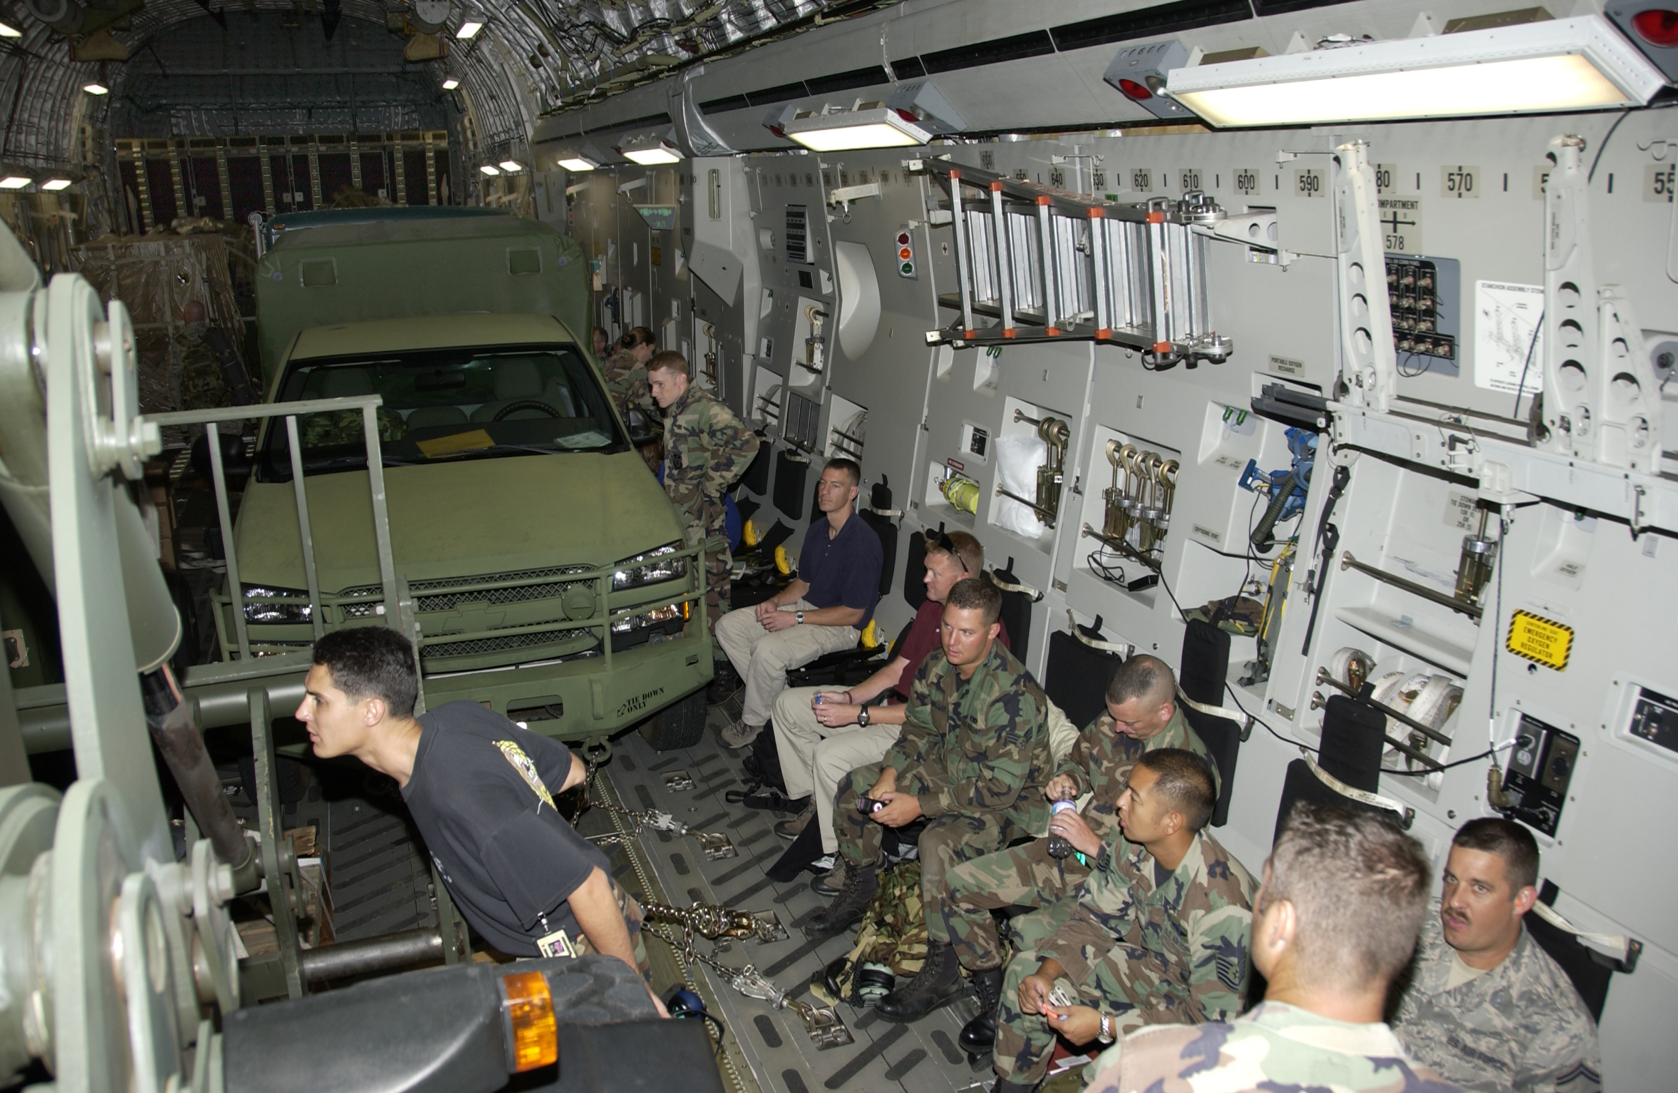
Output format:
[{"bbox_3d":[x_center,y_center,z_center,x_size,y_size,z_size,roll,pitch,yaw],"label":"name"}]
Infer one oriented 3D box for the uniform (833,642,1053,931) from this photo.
[{"bbox_3d":[0.378,0.758,4.122,0.720,0.950,0.630,-10,19,-33],"label":"uniform"}]

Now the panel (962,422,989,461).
[{"bbox_3d":[0.609,-0.456,5.433,0.060,0.150,0.240,1,15,-23],"label":"panel"}]

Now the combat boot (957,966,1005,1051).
[{"bbox_3d":[0.462,1.382,3.946,0.115,0.250,0.300,10,19,30],"label":"combat boot"}]

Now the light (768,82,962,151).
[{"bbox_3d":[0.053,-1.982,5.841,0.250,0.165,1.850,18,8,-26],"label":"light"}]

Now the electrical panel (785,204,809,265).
[{"bbox_3d":[-0.214,-1.770,7.078,0.060,0.310,0.320,-7,18,-21],"label":"electrical panel"}]

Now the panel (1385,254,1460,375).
[{"bbox_3d":[1.467,-0.587,3.173,0.050,0.300,0.270,-17,21,-18],"label":"panel"}]

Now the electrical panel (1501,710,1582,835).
[{"bbox_3d":[1.635,0.532,2.909,0.050,0.245,0.155,0,15,-23],"label":"electrical panel"}]

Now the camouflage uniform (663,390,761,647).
[{"bbox_3d":[-0.617,-0.124,6.287,0.450,1.360,0.540,-8,18,-26],"label":"camouflage uniform"}]

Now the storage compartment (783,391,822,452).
[{"bbox_3d":[-0.144,-0.731,7.294,0.180,0.280,0.510,2,15,-23],"label":"storage compartment"}]

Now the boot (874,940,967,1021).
[{"bbox_3d":[0.274,1.364,3.972,0.300,0.240,0.115,-6,18,-21],"label":"boot"}]

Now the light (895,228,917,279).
[{"bbox_3d":[0.310,-1.365,5.850,0.105,0.240,0.060,3,21,26],"label":"light"}]

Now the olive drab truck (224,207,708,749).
[{"bbox_3d":[-2.344,-0.587,7.306,2.050,2.340,5.850,-6,18,-19],"label":"olive drab truck"}]

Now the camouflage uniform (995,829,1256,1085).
[{"bbox_3d":[0.866,1.145,3.543,0.750,0.850,0.600,-6,17,-18],"label":"camouflage uniform"}]

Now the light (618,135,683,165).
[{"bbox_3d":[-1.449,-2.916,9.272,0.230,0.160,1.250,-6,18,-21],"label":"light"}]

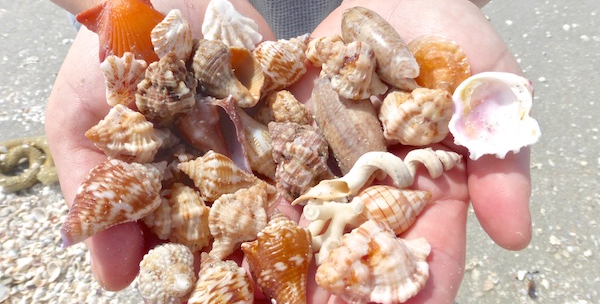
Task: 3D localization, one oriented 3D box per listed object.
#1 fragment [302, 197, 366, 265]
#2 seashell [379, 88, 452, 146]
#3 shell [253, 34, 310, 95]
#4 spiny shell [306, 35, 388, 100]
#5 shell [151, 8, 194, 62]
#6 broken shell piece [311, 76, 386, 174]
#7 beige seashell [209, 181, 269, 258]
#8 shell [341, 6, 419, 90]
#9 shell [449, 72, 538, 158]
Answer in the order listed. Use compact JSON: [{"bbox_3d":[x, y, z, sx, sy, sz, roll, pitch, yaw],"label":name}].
[{"bbox_3d":[0.012,0.027,0.154,0.021,0.011,0.026,-2,55,-2],"label":"fragment"},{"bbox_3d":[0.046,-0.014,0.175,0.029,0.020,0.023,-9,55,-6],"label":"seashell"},{"bbox_3d":[-0.007,-0.039,0.192,0.022,0.019,0.032,29,60,19],"label":"shell"},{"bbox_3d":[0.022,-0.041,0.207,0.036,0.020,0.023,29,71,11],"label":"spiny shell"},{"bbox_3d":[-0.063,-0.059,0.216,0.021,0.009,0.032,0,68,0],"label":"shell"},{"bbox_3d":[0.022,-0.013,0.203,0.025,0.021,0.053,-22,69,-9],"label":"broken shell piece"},{"bbox_3d":[-0.022,0.024,0.154,0.017,0.013,0.030,20,57,14],"label":"beige seashell"},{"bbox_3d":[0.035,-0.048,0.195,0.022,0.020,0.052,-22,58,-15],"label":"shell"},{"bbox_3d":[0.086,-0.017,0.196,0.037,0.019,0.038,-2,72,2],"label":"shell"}]

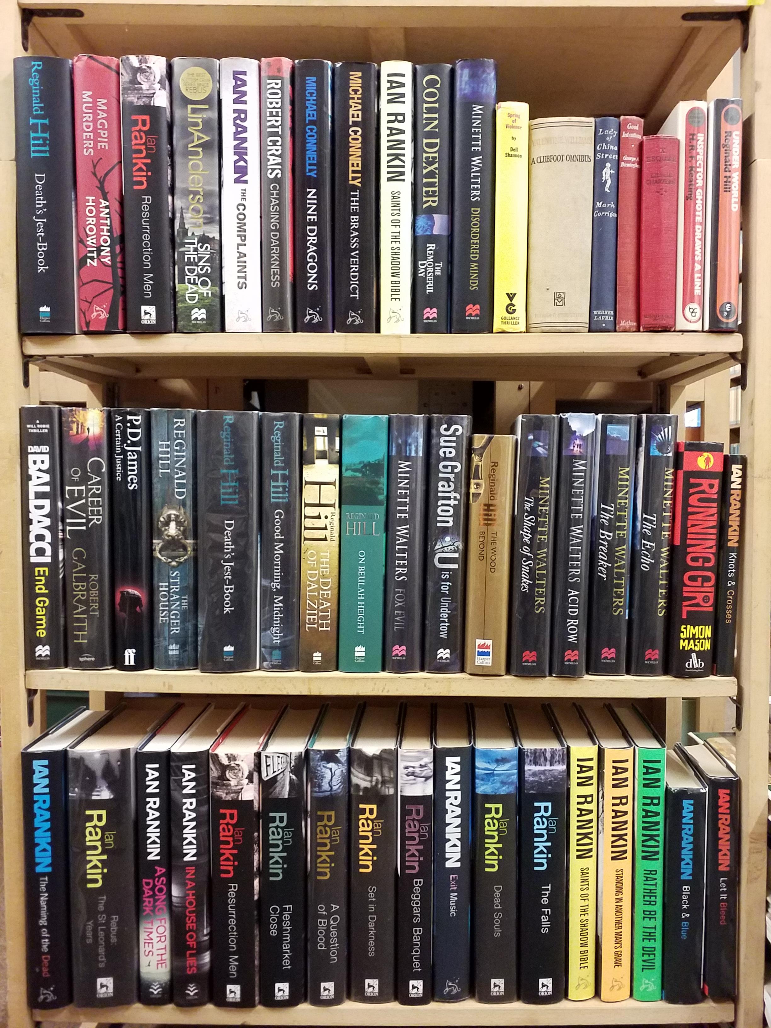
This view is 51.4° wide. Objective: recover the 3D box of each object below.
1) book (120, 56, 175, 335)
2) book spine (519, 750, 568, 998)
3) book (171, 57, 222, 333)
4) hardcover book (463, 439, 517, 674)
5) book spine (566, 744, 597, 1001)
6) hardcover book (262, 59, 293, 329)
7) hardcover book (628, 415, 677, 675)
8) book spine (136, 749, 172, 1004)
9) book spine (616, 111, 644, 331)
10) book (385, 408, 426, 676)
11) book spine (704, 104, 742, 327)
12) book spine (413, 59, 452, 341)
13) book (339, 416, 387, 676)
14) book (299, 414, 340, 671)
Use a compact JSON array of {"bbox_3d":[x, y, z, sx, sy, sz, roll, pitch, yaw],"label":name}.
[{"bbox_3d":[-0.208,-0.283,0.785,0.042,0.240,0.158,-1,2,1],"label":"book"},{"bbox_3d":[0.148,0.327,0.810,0.041,0.240,0.156,0,3,3],"label":"book spine"},{"bbox_3d":[-0.166,-0.288,0.794,0.042,0.240,0.156,0,3,2],"label":"book"},{"bbox_3d":[0.098,0.036,0.807,0.039,0.220,0.147,2,2,2],"label":"hardcover book"},{"bbox_3d":[0.190,0.331,0.821,0.027,0.240,0.158,0,2,6],"label":"book spine"},{"bbox_3d":[-0.094,-0.284,0.788,0.027,0.239,0.158,0,2,1],"label":"hardcover book"},{"bbox_3d":[0.248,0.027,0.815,0.033,0.240,0.158,2,2,1],"label":"hardcover book"},{"bbox_3d":[-0.210,0.334,0.819,0.030,0.238,0.156,0,2,2],"label":"book spine"},{"bbox_3d":[0.217,-0.257,0.769,0.020,0.187,0.128,1,2,2],"label":"book spine"},{"bbox_3d":[0.022,0.024,0.813,0.035,0.238,0.156,1,4,1],"label":"book"},{"bbox_3d":[0.307,-0.271,0.786,0.025,0.204,0.135,0,3,2],"label":"book spine"},{"bbox_3d":[0.044,-0.284,0.797,0.033,0.237,0.157,0,2,2],"label":"book spine"},{"bbox_3d":[-0.019,0.026,0.815,0.040,0.236,0.158,1,2,1],"label":"book"},{"bbox_3d":[-0.057,0.023,0.813,0.036,0.237,0.156,1,4,1],"label":"book"}]

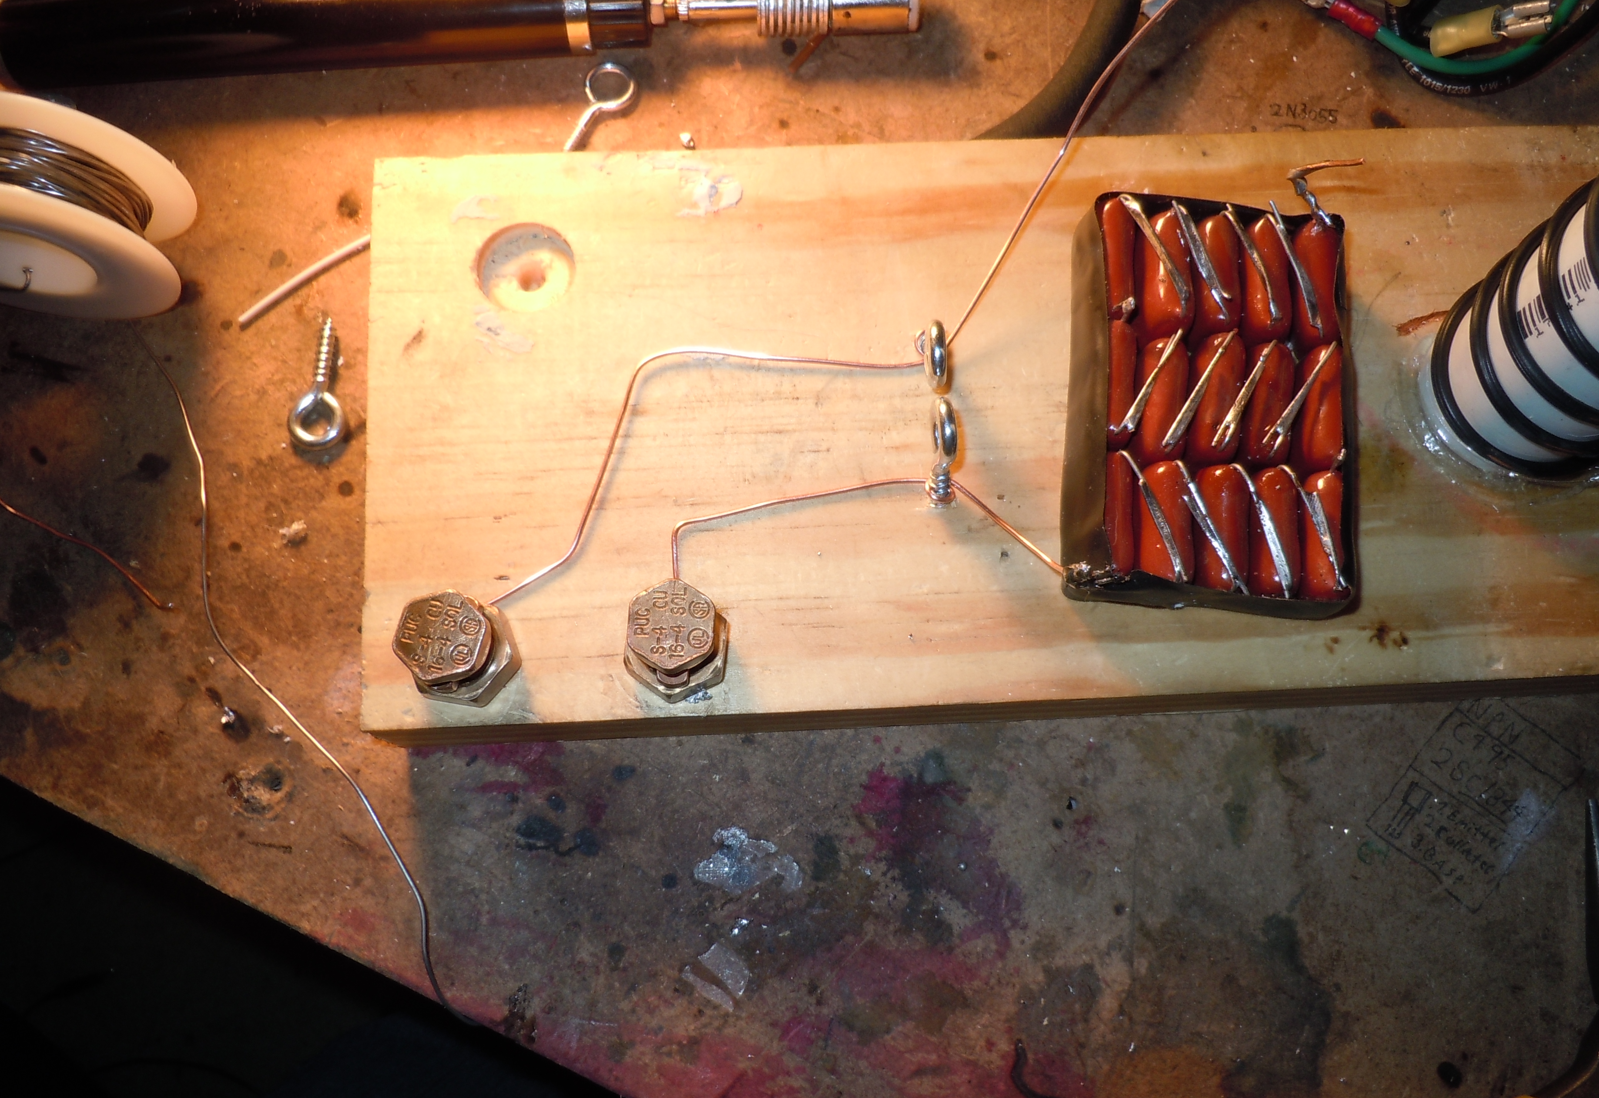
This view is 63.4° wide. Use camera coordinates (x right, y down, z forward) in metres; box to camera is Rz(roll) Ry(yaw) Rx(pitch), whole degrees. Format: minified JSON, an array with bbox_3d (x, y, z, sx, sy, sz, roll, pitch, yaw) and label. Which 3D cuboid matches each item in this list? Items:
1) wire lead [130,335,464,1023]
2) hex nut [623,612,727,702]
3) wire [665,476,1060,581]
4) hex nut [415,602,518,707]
[{"bbox_3d":[-0.082,0.018,0.200,0.011,0.004,0.125,-28,77,-9],"label":"wire lead"},{"bbox_3d":[-0.017,0.014,0.180,0.014,0.007,0.016,6,74,0],"label":"hex nut"},{"bbox_3d":[0.009,-0.002,0.183,0.054,0.008,0.016,-2,74,-2],"label":"wire"},{"bbox_3d":[-0.047,0.014,0.179,0.014,0.007,0.016,-20,76,-7],"label":"hex nut"}]

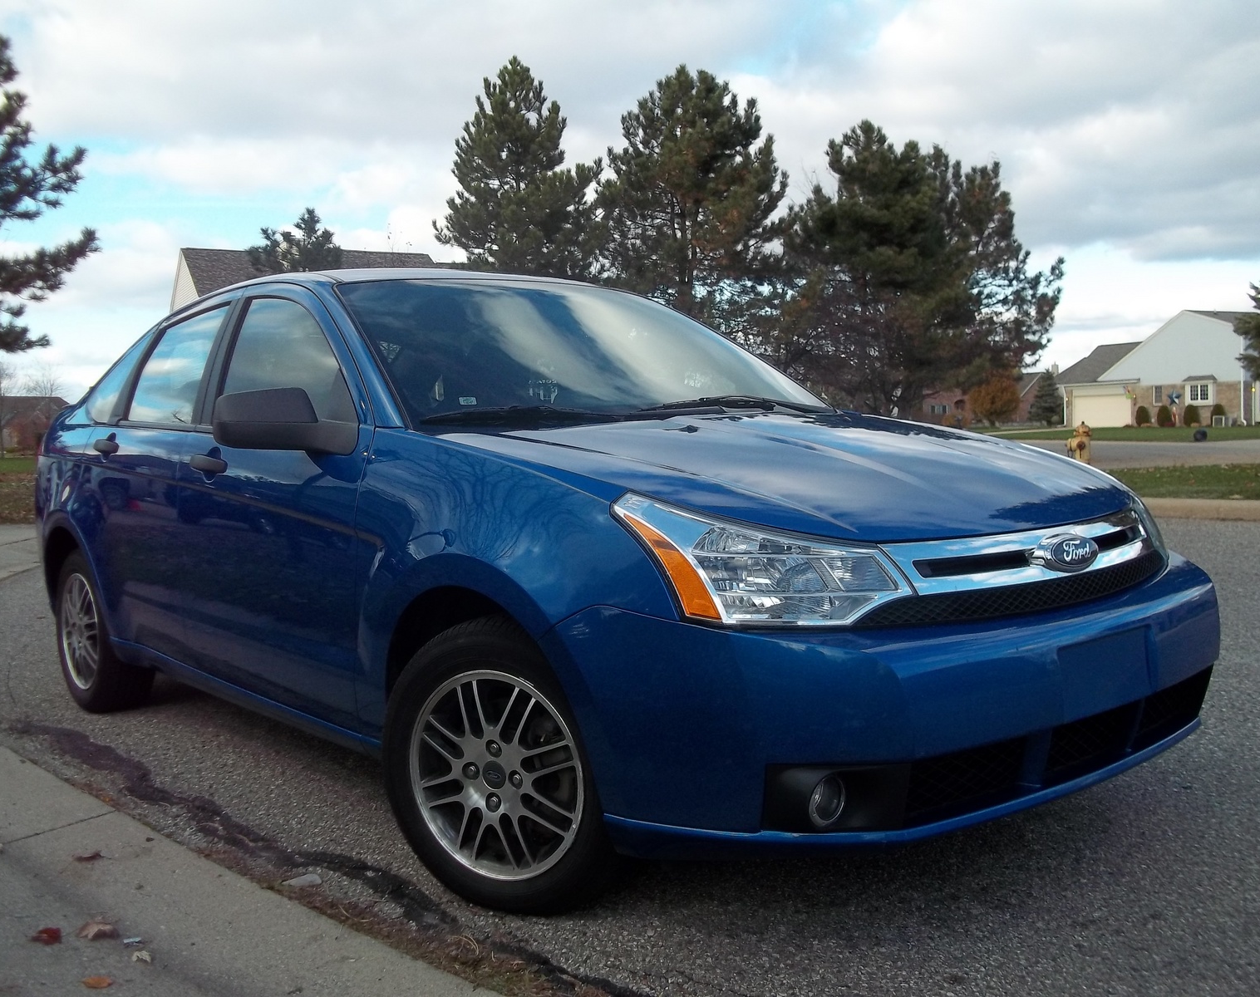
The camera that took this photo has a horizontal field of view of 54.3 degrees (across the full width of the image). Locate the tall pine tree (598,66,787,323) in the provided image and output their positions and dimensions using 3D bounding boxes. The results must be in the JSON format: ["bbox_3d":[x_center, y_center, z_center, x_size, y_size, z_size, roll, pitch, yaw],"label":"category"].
[{"bbox_3d":[1.620,-6.100,31.800,5.200,10.300,5.200,-2,3,0],"label":"tall pine tree"}]

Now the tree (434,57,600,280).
[{"bbox_3d":[-2.759,-6.135,32.302,5.000,10.711,5.000,-2,3,-5],"label":"tree"}]

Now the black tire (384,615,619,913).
[{"bbox_3d":[-0.226,0.520,2.471,0.610,0.610,0.200,0,4,29],"label":"black tire"}]

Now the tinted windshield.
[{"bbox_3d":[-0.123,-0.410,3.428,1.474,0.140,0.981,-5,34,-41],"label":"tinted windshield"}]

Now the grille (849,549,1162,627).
[{"bbox_3d":[0.833,0.168,2.389,1.100,0.068,0.120,-4,4,-41],"label":"grille"}]

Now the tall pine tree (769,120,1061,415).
[{"bbox_3d":[6.556,-4.707,28.220,6.600,7.805,6.600,-1,3,13],"label":"tall pine tree"}]

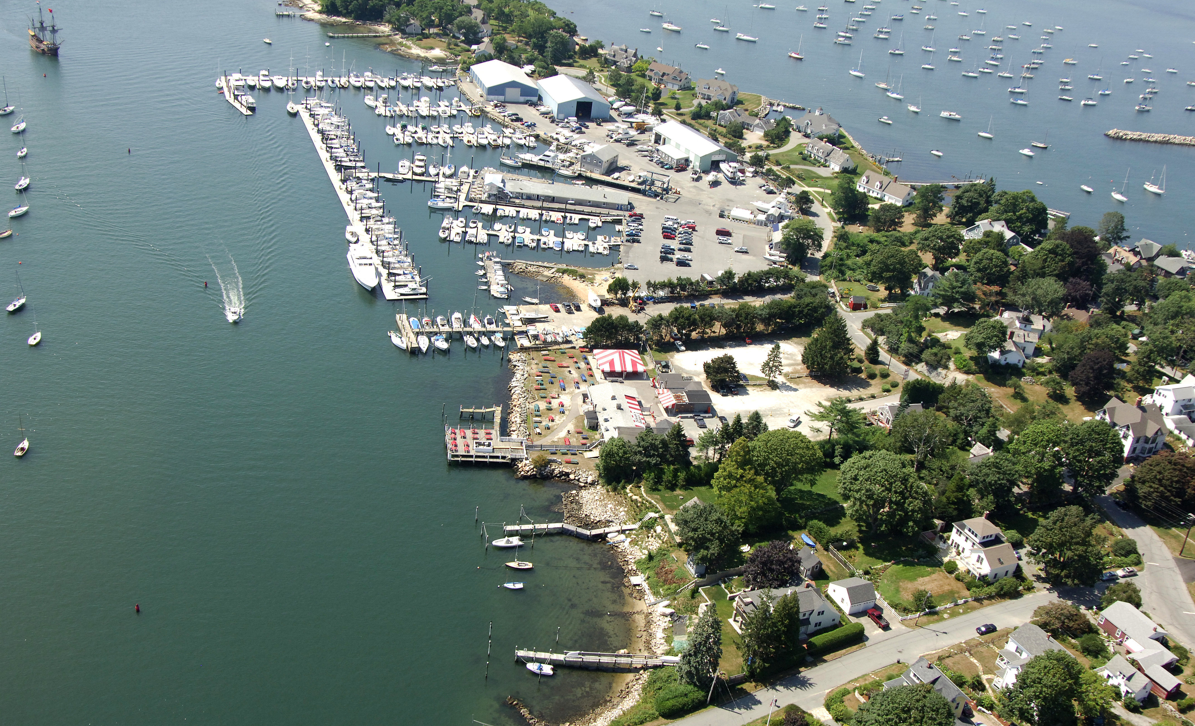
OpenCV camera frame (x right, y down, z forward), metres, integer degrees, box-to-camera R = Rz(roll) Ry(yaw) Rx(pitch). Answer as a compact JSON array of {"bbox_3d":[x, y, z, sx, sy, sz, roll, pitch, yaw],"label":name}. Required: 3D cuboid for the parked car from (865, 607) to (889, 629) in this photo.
[{"bbox_3d":[56.820,51.860,241.310,1.750,1.600,4.750,-9,31,-29],"label":"parked car"}]

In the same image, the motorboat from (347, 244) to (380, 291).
[{"bbox_3d":[-69.840,-29.240,358.870,6.900,7.600,30.500,-3,28,-19],"label":"motorboat"}]

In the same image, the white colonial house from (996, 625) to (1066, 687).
[{"bbox_3d":[82.130,56.540,227.030,14.800,7.500,11.800,-7,30,-26],"label":"white colonial house"}]

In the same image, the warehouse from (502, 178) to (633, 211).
[{"bbox_3d":[-11.260,-62.880,445.210,46.470,4.100,12.300,5,26,-2],"label":"warehouse"}]

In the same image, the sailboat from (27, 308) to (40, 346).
[{"bbox_3d":[-150.540,-10.150,318.790,2.600,9.700,7.400,3,27,-7],"label":"sailboat"}]

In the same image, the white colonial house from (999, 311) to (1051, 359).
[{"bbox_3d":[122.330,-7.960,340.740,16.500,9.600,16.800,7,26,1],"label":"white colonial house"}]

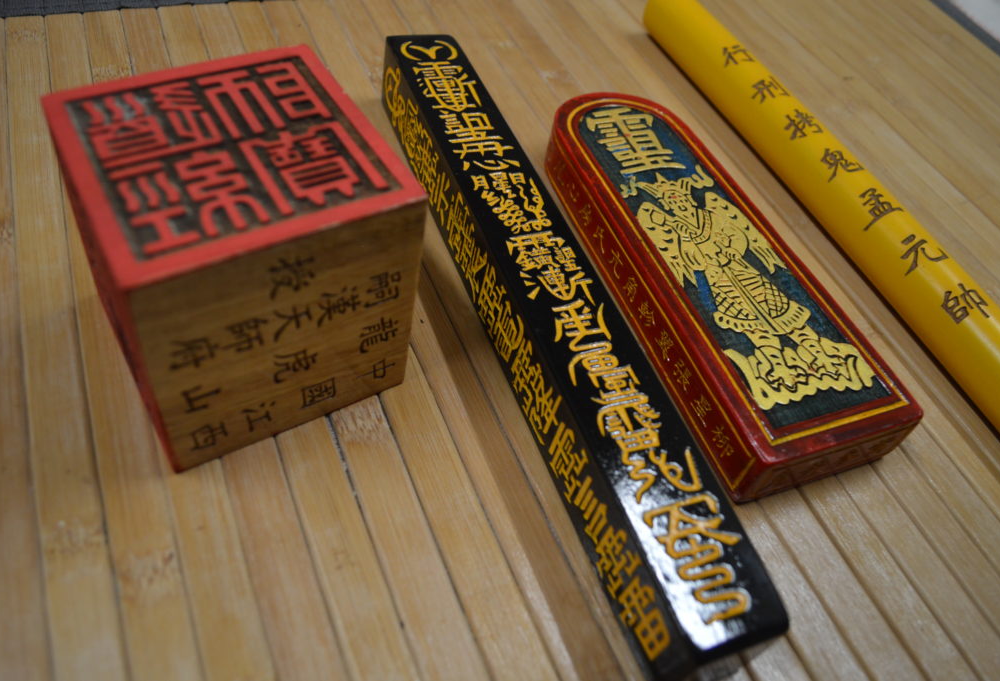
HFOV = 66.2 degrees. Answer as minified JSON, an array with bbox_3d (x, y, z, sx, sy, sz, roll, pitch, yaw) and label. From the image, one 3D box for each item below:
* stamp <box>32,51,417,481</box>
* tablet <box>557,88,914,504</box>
[{"bbox_3d":[-0.073,-0.023,0.221,0.072,0.079,0.070,-22,59,-27],"label":"stamp"},{"bbox_3d":[0.073,-0.032,0.296,0.064,0.024,0.181,-12,55,-21],"label":"tablet"}]

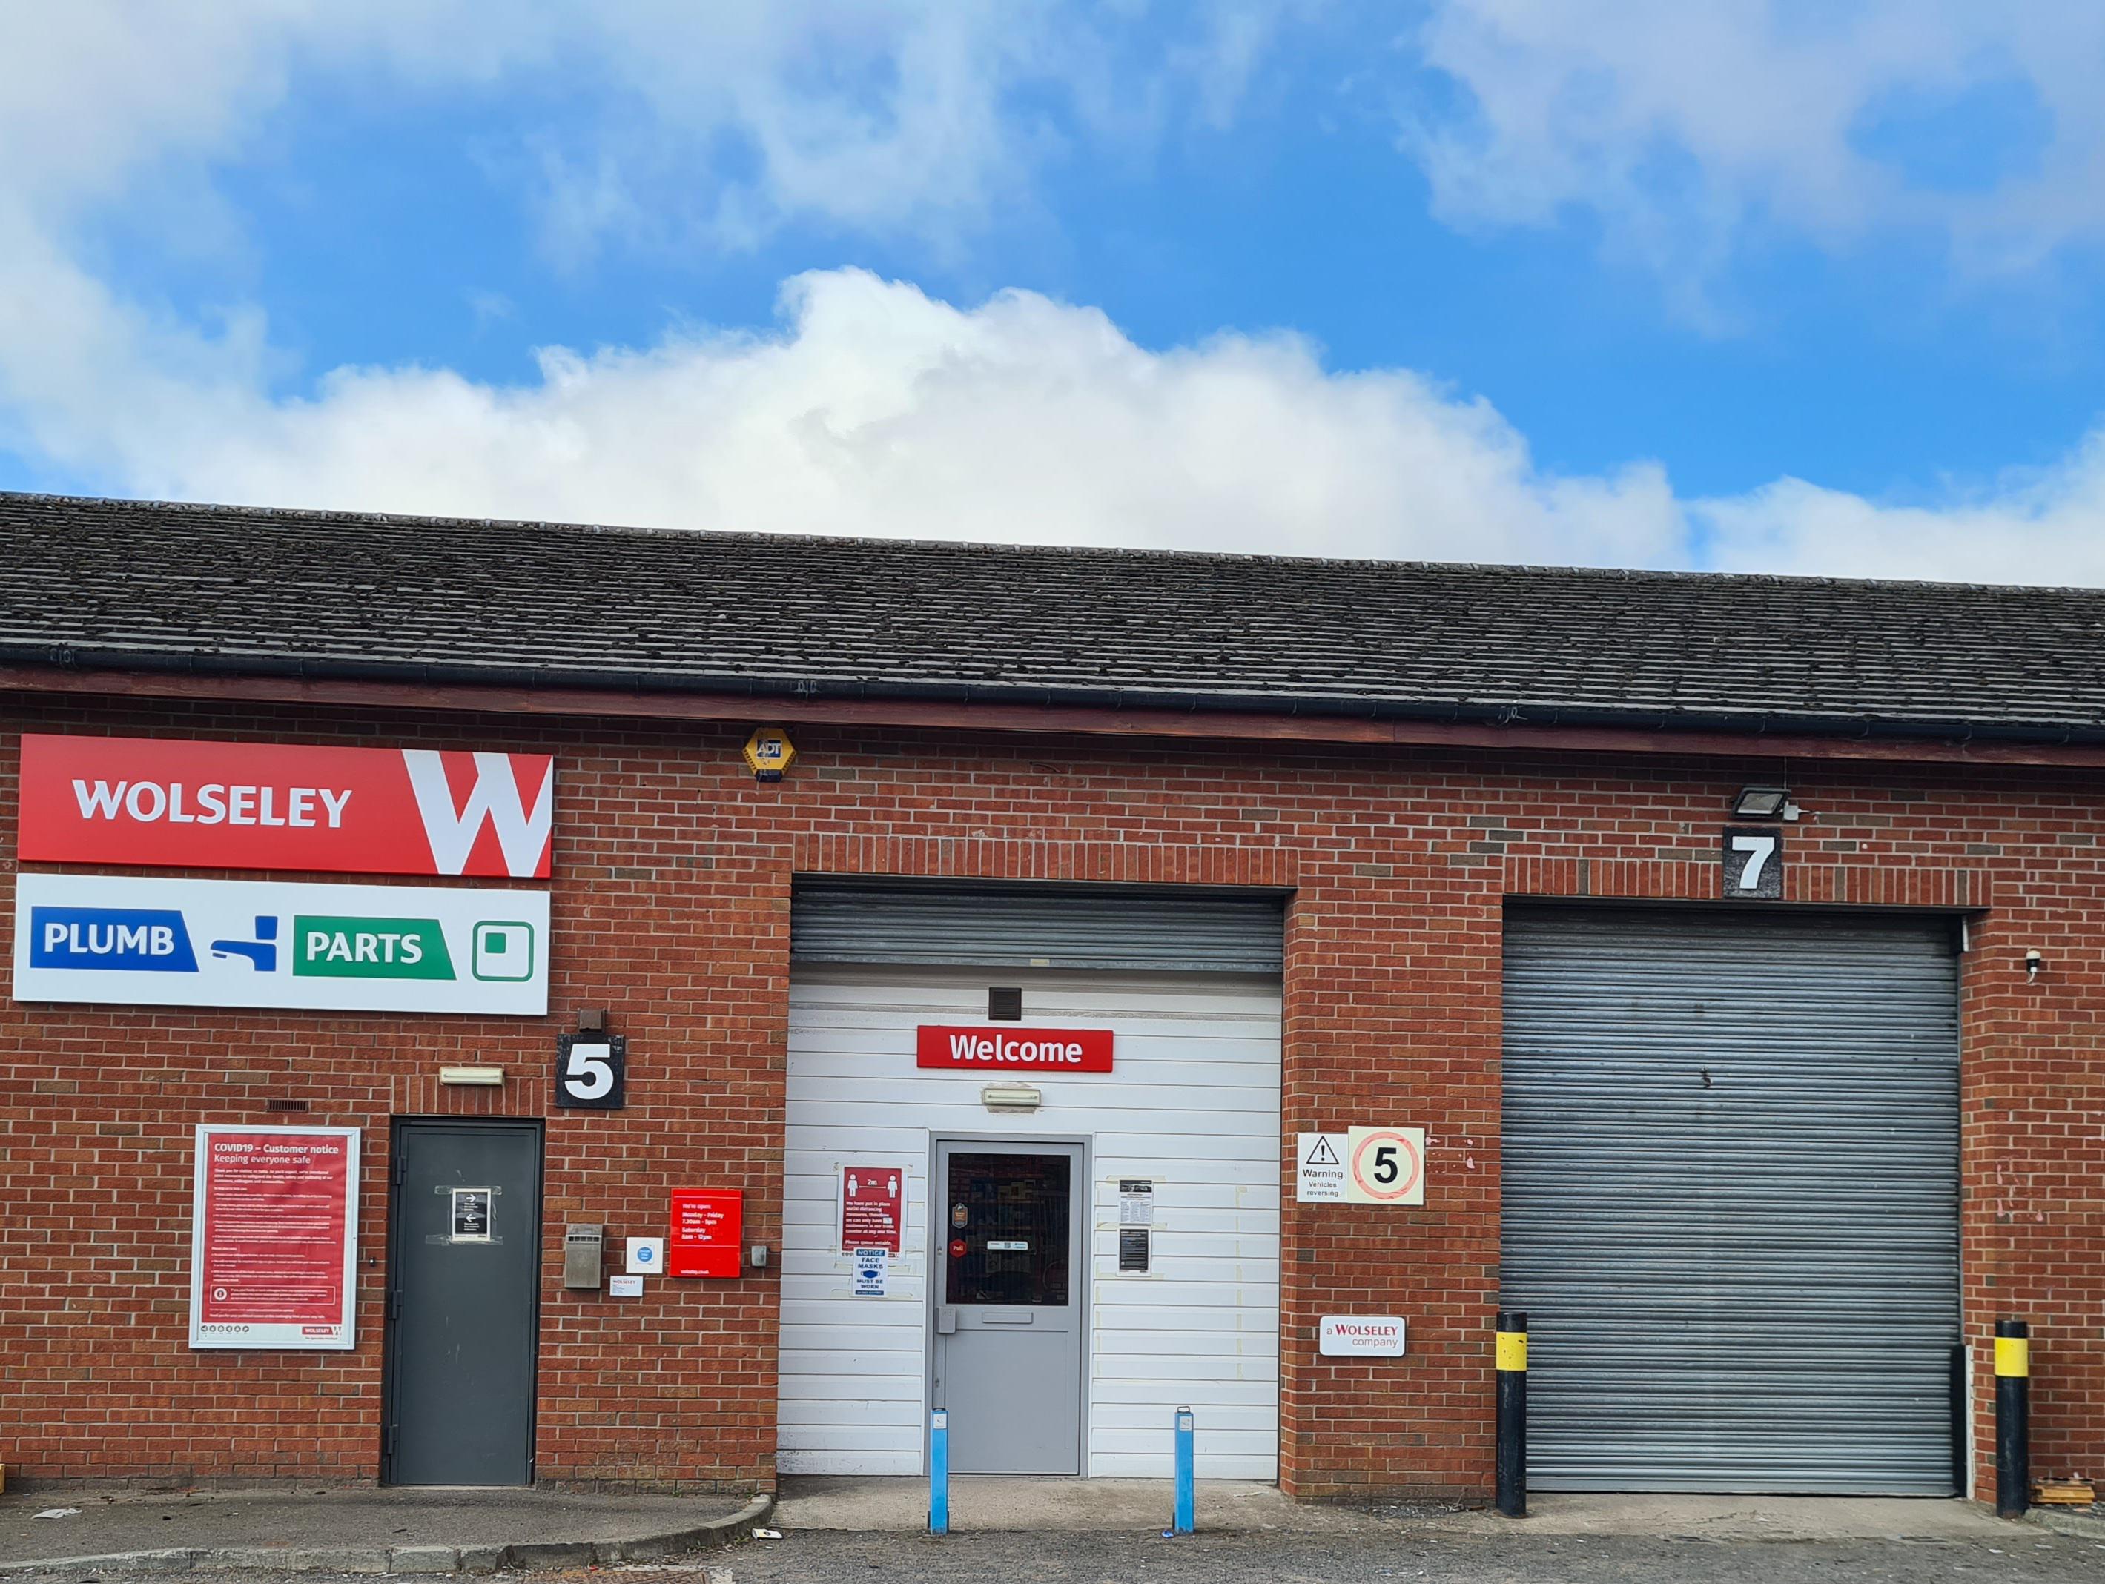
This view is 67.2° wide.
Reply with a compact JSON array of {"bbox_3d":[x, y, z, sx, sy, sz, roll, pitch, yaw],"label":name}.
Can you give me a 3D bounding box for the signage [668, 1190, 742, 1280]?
[{"bbox_3d":[-1.938,2.471,8.862,0.377,0.497,0.030,2,-2,-4],"label":"signage"}]

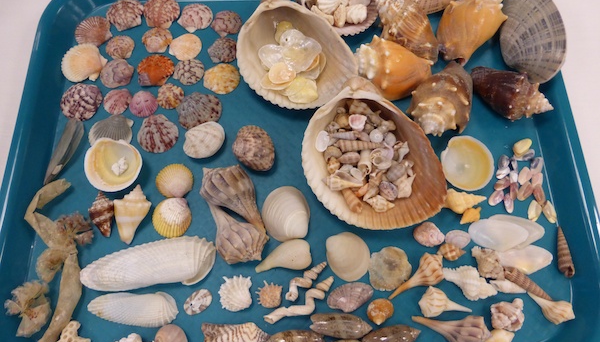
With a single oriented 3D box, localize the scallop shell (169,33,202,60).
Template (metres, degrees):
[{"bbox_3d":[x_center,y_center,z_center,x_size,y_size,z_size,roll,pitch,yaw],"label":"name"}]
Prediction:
[{"bbox_3d":[-0.108,-0.115,0.403,0.034,0.009,0.029,-21,72,-8],"label":"scallop shell"}]

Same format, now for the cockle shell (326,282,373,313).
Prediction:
[{"bbox_3d":[0.037,0.092,0.320,0.035,0.009,0.019,-9,71,-4],"label":"cockle shell"}]

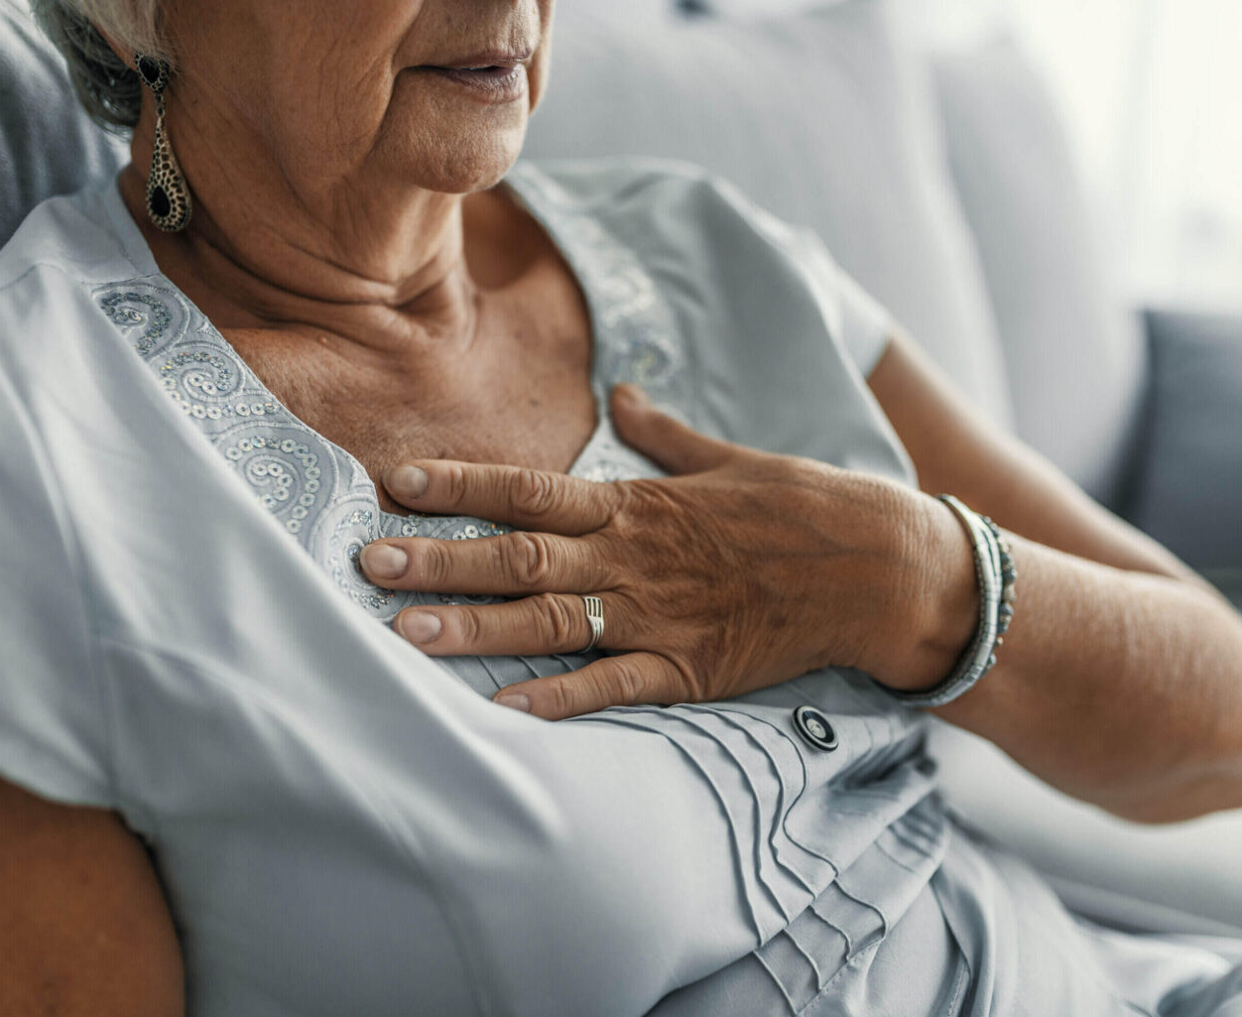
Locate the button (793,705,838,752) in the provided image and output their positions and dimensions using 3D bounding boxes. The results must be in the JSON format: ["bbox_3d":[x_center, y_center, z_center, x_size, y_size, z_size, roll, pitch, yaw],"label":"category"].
[{"bbox_3d":[0.065,0.073,0.491,0.018,0.003,0.018,47,26,10],"label":"button"}]

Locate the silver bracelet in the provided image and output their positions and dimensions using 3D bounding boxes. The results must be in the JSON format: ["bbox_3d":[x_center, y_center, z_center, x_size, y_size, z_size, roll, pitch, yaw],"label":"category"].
[{"bbox_3d":[0.105,0.031,0.502,0.016,0.071,0.064,11,-8,-34],"label":"silver bracelet"}]

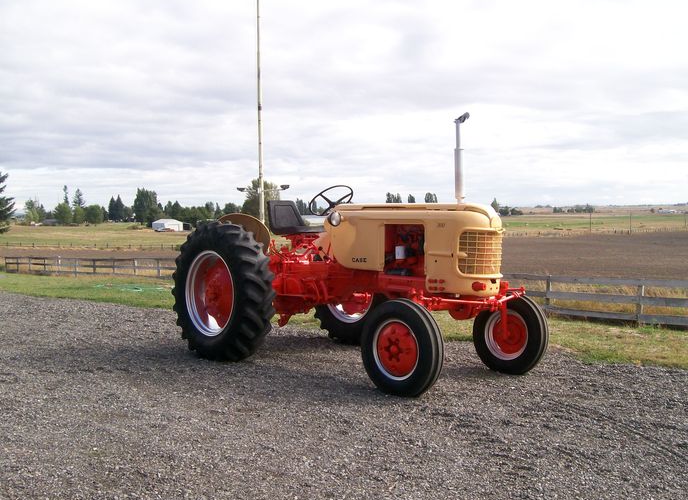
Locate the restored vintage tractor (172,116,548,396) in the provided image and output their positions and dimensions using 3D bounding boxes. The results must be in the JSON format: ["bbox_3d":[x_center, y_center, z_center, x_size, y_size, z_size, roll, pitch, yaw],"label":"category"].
[{"bbox_3d":[0.155,-0.040,6.500,2.030,2.170,3.170,-3,4,-44],"label":"restored vintage tractor"}]

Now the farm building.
[{"bbox_3d":[-70.200,-9.800,286.500,9.600,5.000,8.900,2,4,44],"label":"farm building"}]

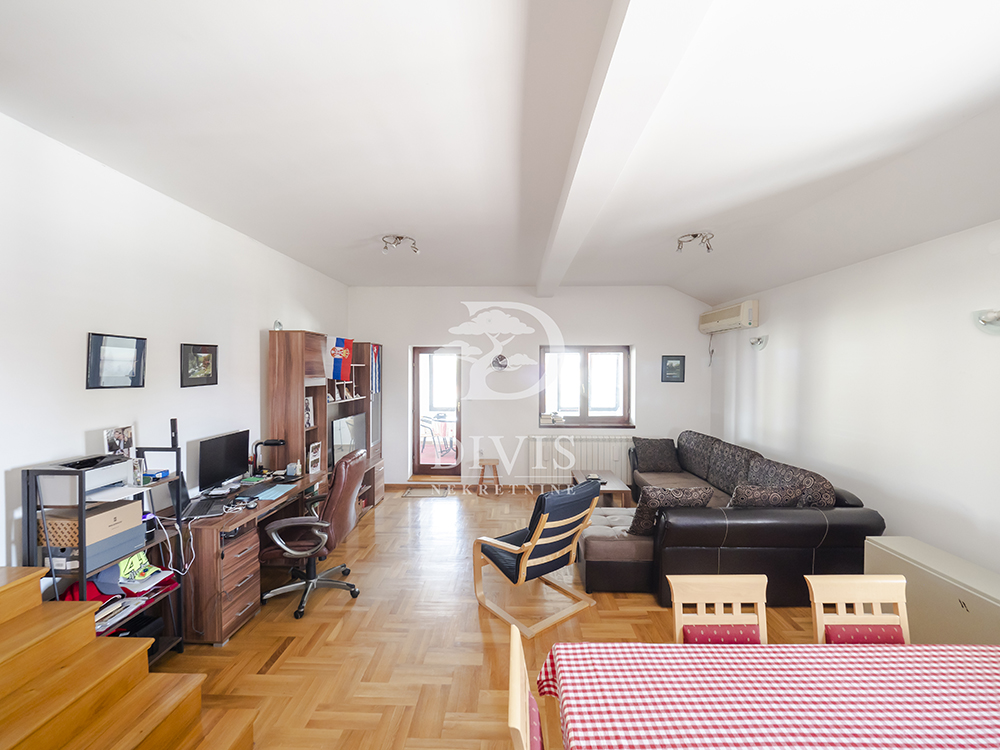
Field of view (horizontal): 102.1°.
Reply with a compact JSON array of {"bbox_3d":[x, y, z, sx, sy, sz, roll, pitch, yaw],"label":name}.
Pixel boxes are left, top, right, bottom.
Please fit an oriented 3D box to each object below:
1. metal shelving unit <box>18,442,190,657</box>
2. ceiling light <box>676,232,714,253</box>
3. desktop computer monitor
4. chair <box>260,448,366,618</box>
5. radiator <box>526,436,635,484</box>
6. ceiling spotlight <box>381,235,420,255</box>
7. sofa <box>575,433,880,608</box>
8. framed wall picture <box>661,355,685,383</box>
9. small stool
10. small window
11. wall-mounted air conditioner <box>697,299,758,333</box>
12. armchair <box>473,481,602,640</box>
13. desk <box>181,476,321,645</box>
[{"bbox_3d":[-2.143,1.077,2.249,0.300,1.270,0.590,0,1,1],"label":"metal shelving unit"},{"bbox_3d":[1.727,-1.182,3.587,0.330,0.140,0.270,0,1,1],"label":"ceiling light"},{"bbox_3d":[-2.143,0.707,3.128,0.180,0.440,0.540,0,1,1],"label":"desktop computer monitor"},{"bbox_3d":[-1.415,1.155,3.119,0.680,1.090,0.650,0,1,5],"label":"chair"},{"bbox_3d":[1.130,1.185,5.716,1.445,0.670,0.100,0,1,2],"label":"radiator"},{"bbox_3d":[-0.902,-1.193,3.669,0.330,0.140,0.270,0,1,1],"label":"ceiling spotlight"},{"bbox_3d":[1.813,1.242,4.204,2.260,0.900,2.520,0,1,1],"label":"sofa"},{"bbox_3d":[2.527,-0.092,5.907,0.340,0.390,0.025,0,1,1],"label":"framed wall picture"},{"bbox_3d":[-0.150,1.449,5.724,0.290,0.460,0.250,0,1,2],"label":"small stool"},{"bbox_3d":[1.242,0.147,5.941,1.380,1.160,0.150,0,1,2],"label":"small window"},{"bbox_3d":[2.978,-0.749,5.270,0.210,0.330,0.940,0,1,1],"label":"wall-mounted air conditioner"},{"bbox_3d":[0.270,1.237,3.054,0.660,0.950,0.730,-1,1,-39],"label":"armchair"},{"bbox_3d":[-2.018,1.320,3.277,0.550,0.750,1.460,0,1,1],"label":"desk"}]

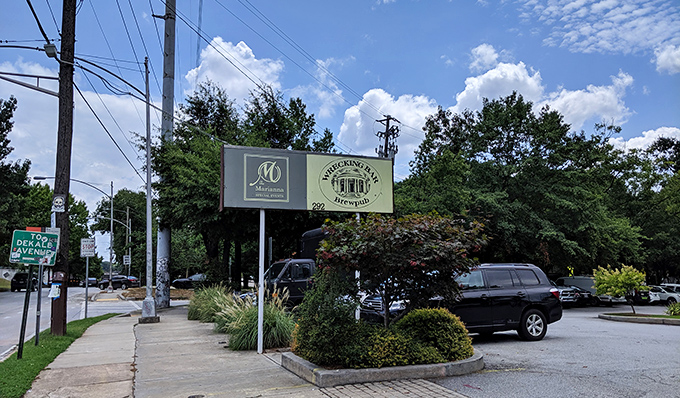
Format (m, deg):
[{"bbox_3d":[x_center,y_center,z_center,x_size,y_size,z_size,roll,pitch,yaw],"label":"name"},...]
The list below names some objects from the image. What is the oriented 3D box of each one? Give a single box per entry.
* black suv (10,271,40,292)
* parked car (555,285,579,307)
[{"bbox_3d":[-29.482,7.797,49.800,1.880,1.720,4.700,2,-8,-21],"label":"black suv"},{"bbox_3d":[13.363,6.100,35.000,2.000,1.900,5.500,3,-9,-27],"label":"parked car"}]

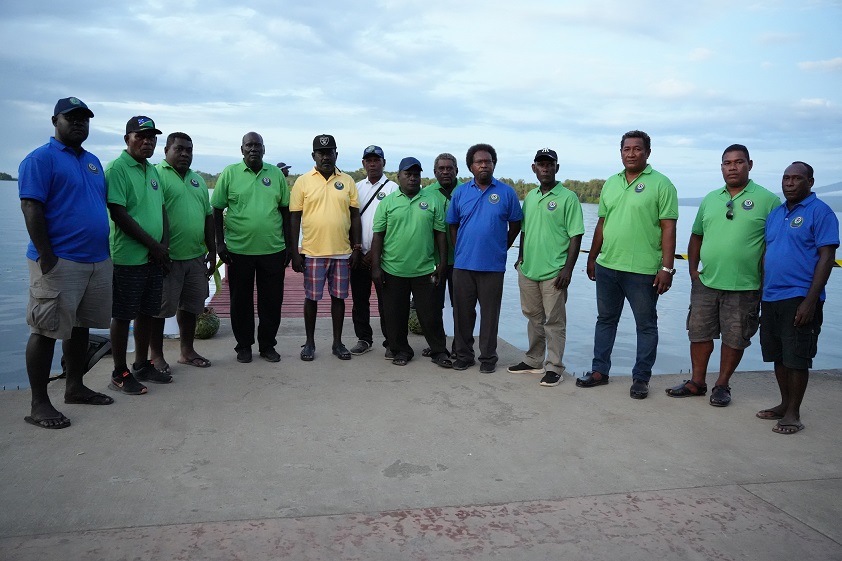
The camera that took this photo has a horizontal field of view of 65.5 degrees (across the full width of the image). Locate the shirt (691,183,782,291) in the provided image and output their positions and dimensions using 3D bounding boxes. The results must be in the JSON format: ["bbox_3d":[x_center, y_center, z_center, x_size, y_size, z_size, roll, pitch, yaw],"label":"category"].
[{"bbox_3d":[2.045,-0.304,4.277,0.569,0.702,0.380,6,8,30],"label":"shirt"}]

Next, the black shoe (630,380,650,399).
[{"bbox_3d":[1.501,0.721,4.485,0.110,0.110,0.290,6,8,25],"label":"black shoe"}]

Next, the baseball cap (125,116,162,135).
[{"bbox_3d":[-1.708,-0.957,4.040,0.260,0.125,0.180,8,9,37],"label":"baseball cap"}]

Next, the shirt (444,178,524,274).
[{"bbox_3d":[0.466,-0.420,4.845,0.574,0.702,0.310,3,7,5],"label":"shirt"}]

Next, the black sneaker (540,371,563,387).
[{"bbox_3d":[0.954,0.664,4.666,0.105,0.110,0.285,6,8,26],"label":"black sneaker"}]

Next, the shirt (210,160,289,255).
[{"bbox_3d":[-1.306,-0.561,5.000,0.580,0.710,0.320,-2,8,-27],"label":"shirt"}]

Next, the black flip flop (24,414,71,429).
[{"bbox_3d":[-2.016,0.739,3.537,0.290,0.065,0.110,4,8,15],"label":"black flip flop"}]

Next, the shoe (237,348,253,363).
[{"bbox_3d":[-1.373,0.555,5.103,0.105,0.105,0.290,1,7,-7],"label":"shoe"}]

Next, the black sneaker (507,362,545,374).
[{"bbox_3d":[0.814,0.651,5.014,0.295,0.105,0.105,1,7,-7],"label":"black sneaker"}]

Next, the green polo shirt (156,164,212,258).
[{"bbox_3d":[-1.755,-0.505,4.690,0.540,0.710,0.320,-5,10,-44],"label":"green polo shirt"}]

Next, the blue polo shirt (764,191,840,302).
[{"bbox_3d":[2.250,-0.201,3.877,0.290,0.660,0.450,-2,9,-31],"label":"blue polo shirt"}]

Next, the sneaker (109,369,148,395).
[{"bbox_3d":[-1.878,0.650,4.196,0.295,0.110,0.105,5,8,21],"label":"sneaker"}]

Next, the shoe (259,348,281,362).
[{"bbox_3d":[-1.184,0.557,5.140,0.105,0.105,0.290,-3,9,-37],"label":"shoe"}]

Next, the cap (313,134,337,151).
[{"bbox_3d":[-0.727,-1.044,4.955,0.180,0.130,0.265,1,8,-9],"label":"cap"}]

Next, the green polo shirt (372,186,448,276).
[{"bbox_3d":[-0.087,-0.357,4.890,0.565,0.667,0.320,2,7,-2],"label":"green polo shirt"}]

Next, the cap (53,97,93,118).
[{"bbox_3d":[-1.814,-0.912,3.425,0.260,0.125,0.175,7,9,33],"label":"cap"}]

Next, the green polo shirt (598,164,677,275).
[{"bbox_3d":[1.471,-0.417,4.438,0.550,0.720,0.330,8,10,40],"label":"green polo shirt"}]

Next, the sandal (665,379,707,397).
[{"bbox_3d":[1.836,0.732,4.515,0.285,0.105,0.110,1,8,-11],"label":"sandal"}]

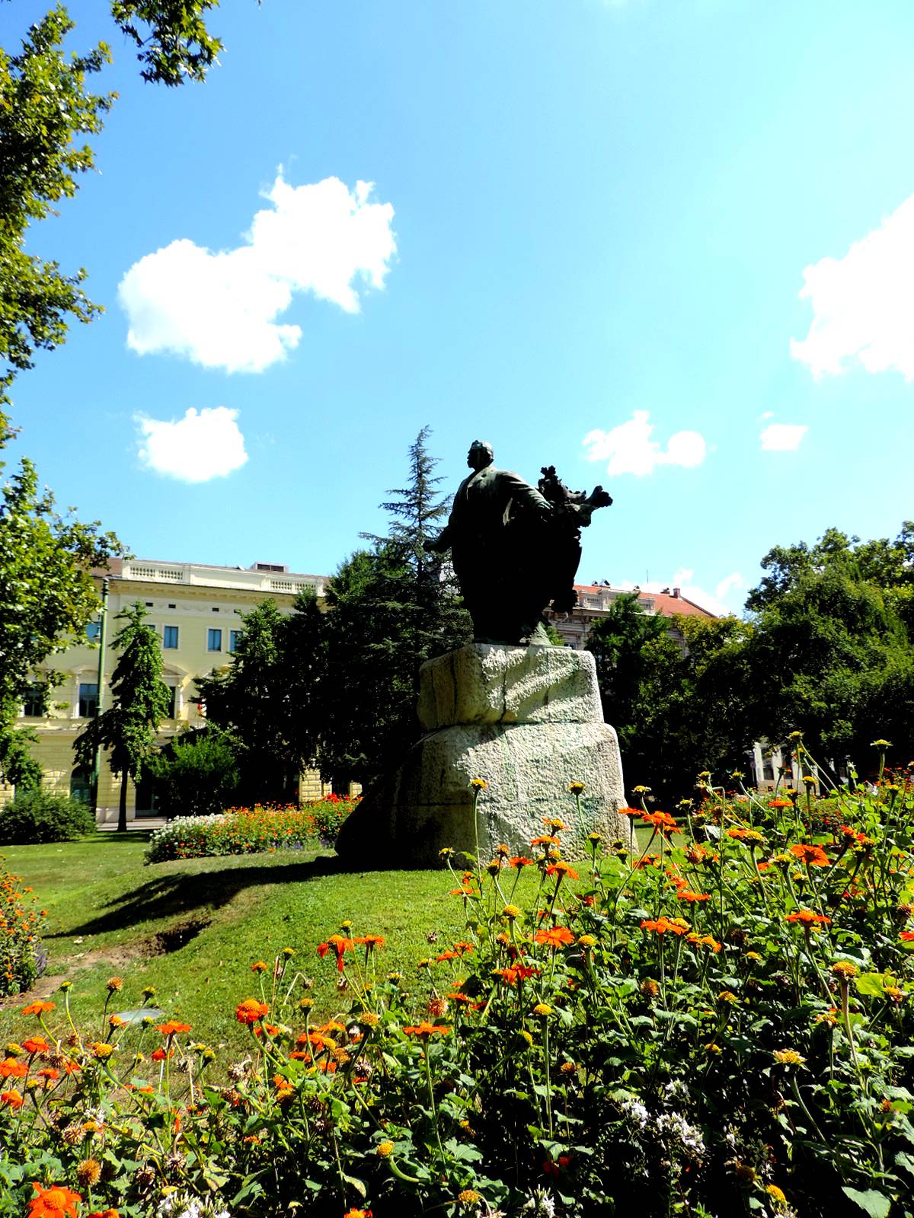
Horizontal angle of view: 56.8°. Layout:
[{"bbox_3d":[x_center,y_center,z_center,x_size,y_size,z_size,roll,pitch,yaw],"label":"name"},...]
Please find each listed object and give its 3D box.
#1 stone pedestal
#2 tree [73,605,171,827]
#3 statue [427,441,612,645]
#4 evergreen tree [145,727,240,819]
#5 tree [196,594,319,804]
[{"bbox_3d":[0.316,2.159,12.627,3.300,2.890,3.300,4,-14,-26],"label":"stone pedestal"},{"bbox_3d":[-14.642,4.698,36.930,4.200,10.100,4.200,-2,-12,0],"label":"tree"},{"bbox_3d":[0.976,-0.974,13.193,2.200,3.430,1.700,6,-14,-31],"label":"statue"},{"bbox_3d":[-10.514,6.836,33.376,3.600,4.280,3.600,-2,-12,0],"label":"evergreen tree"},{"bbox_3d":[-9.149,4.609,37.936,5.200,10.470,5.200,-2,-12,0],"label":"tree"}]

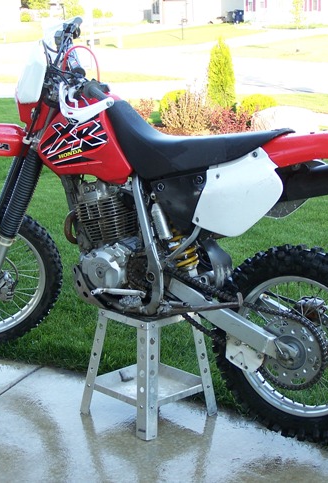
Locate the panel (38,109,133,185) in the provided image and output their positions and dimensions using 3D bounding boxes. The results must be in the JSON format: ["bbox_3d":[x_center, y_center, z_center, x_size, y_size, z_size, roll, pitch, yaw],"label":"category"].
[{"bbox_3d":[-0.281,-0.341,3.648,0.410,0.260,0.090,9,19,33],"label":"panel"}]

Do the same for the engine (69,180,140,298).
[{"bbox_3d":[-0.170,-0.015,3.810,0.360,0.430,0.320,9,19,33],"label":"engine"}]

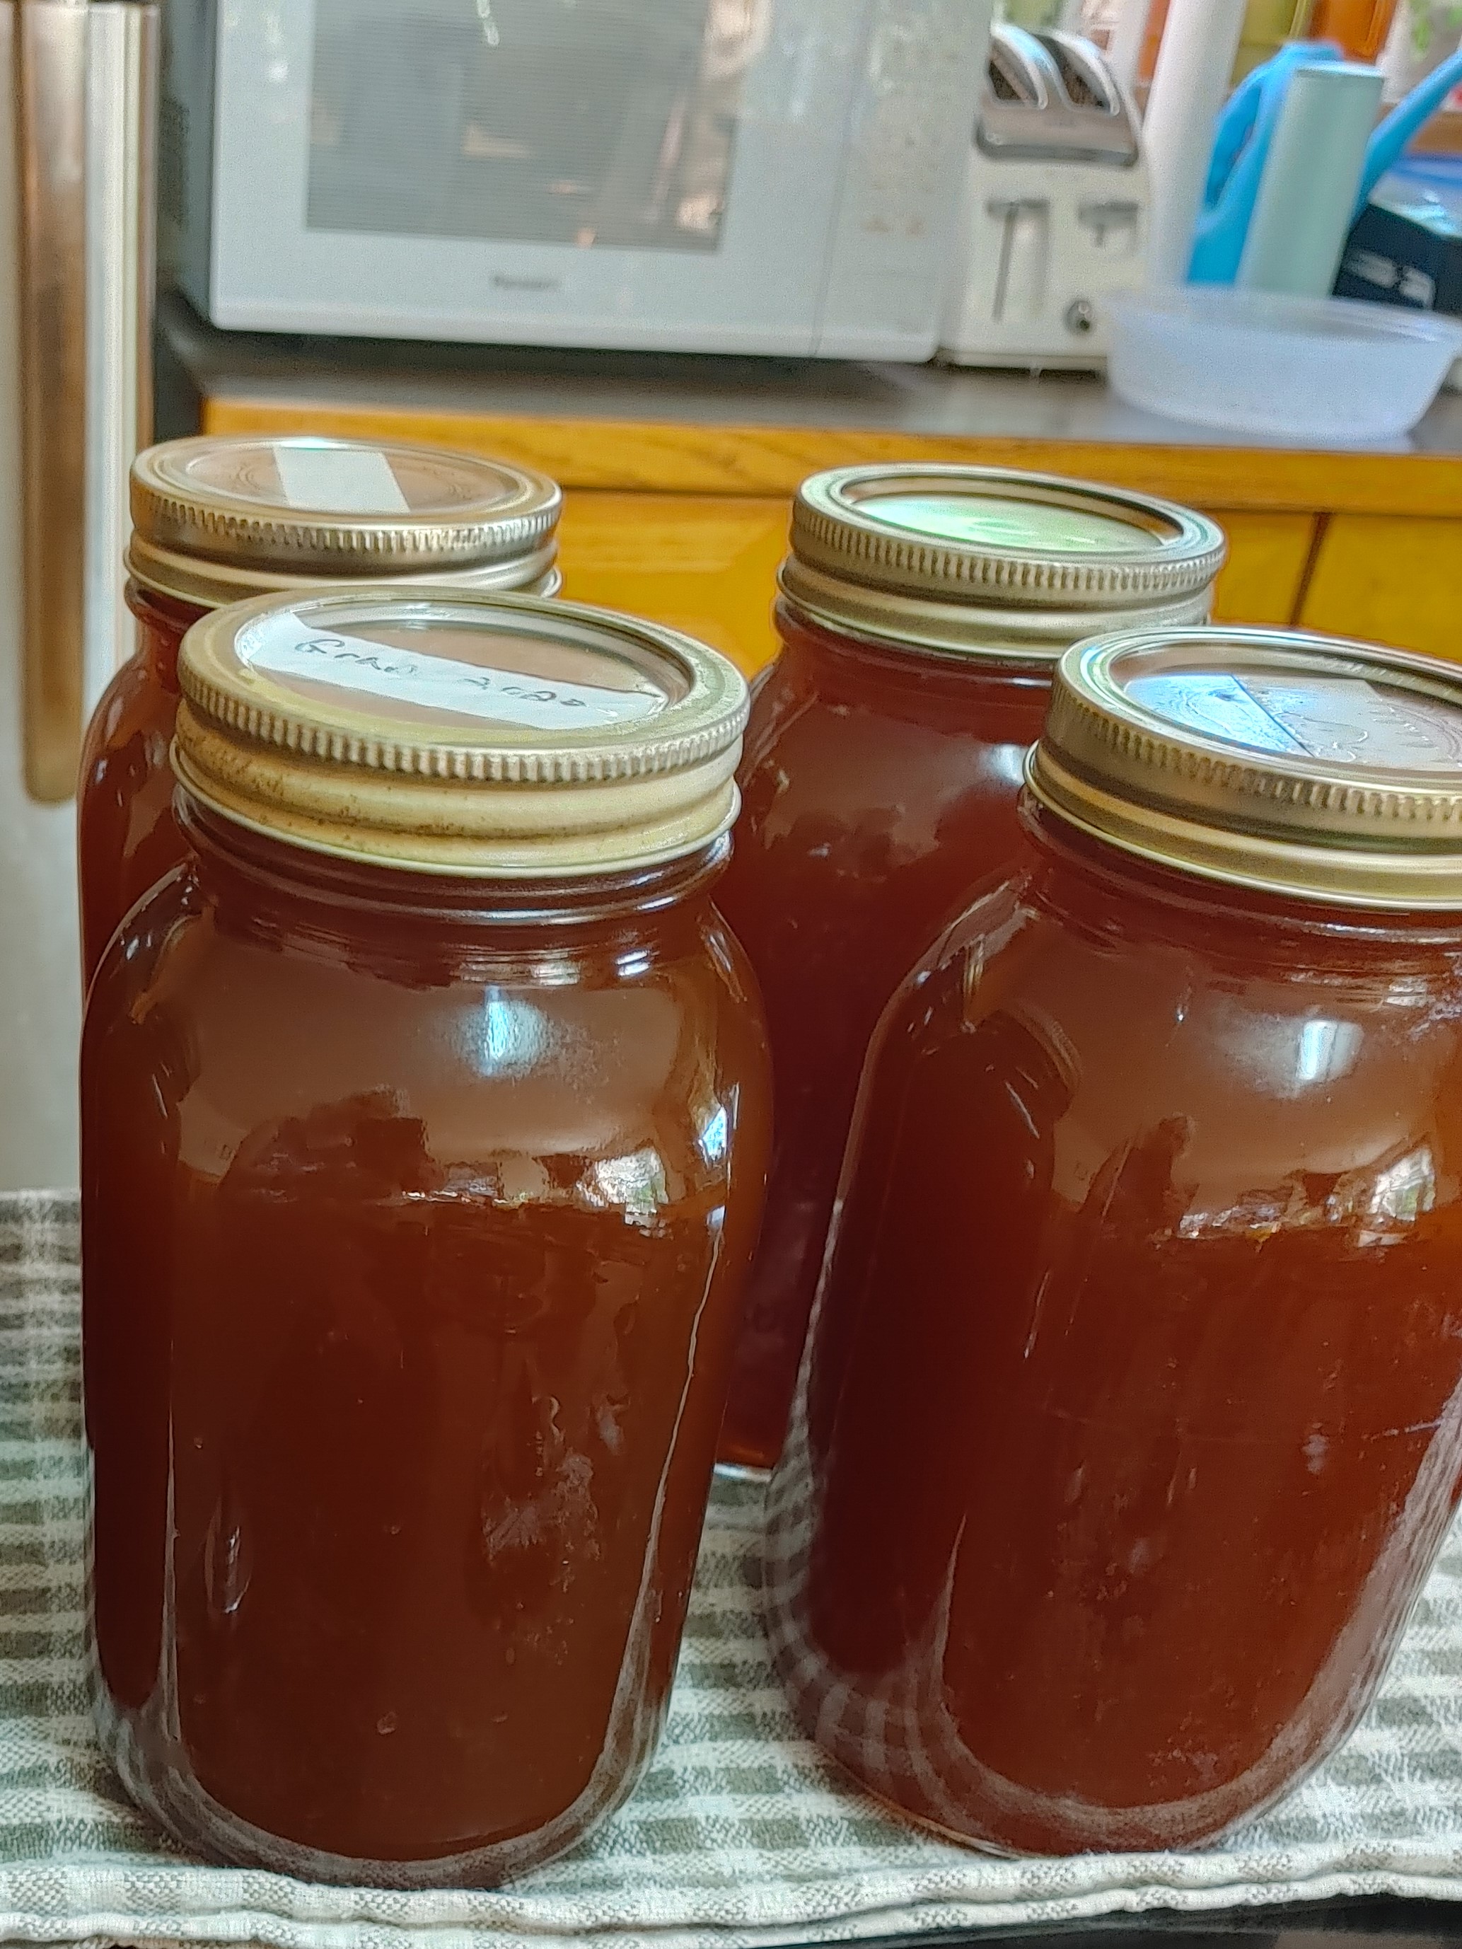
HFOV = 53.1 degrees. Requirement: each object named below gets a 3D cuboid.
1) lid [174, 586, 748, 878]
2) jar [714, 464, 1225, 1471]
[{"bbox_3d":[-0.040,-0.041,0.221,0.085,0.018,0.085,6,28,-3],"label":"lid"},{"bbox_3d":[0.039,0.005,0.320,0.112,0.211,0.112,6,28,-3],"label":"jar"}]

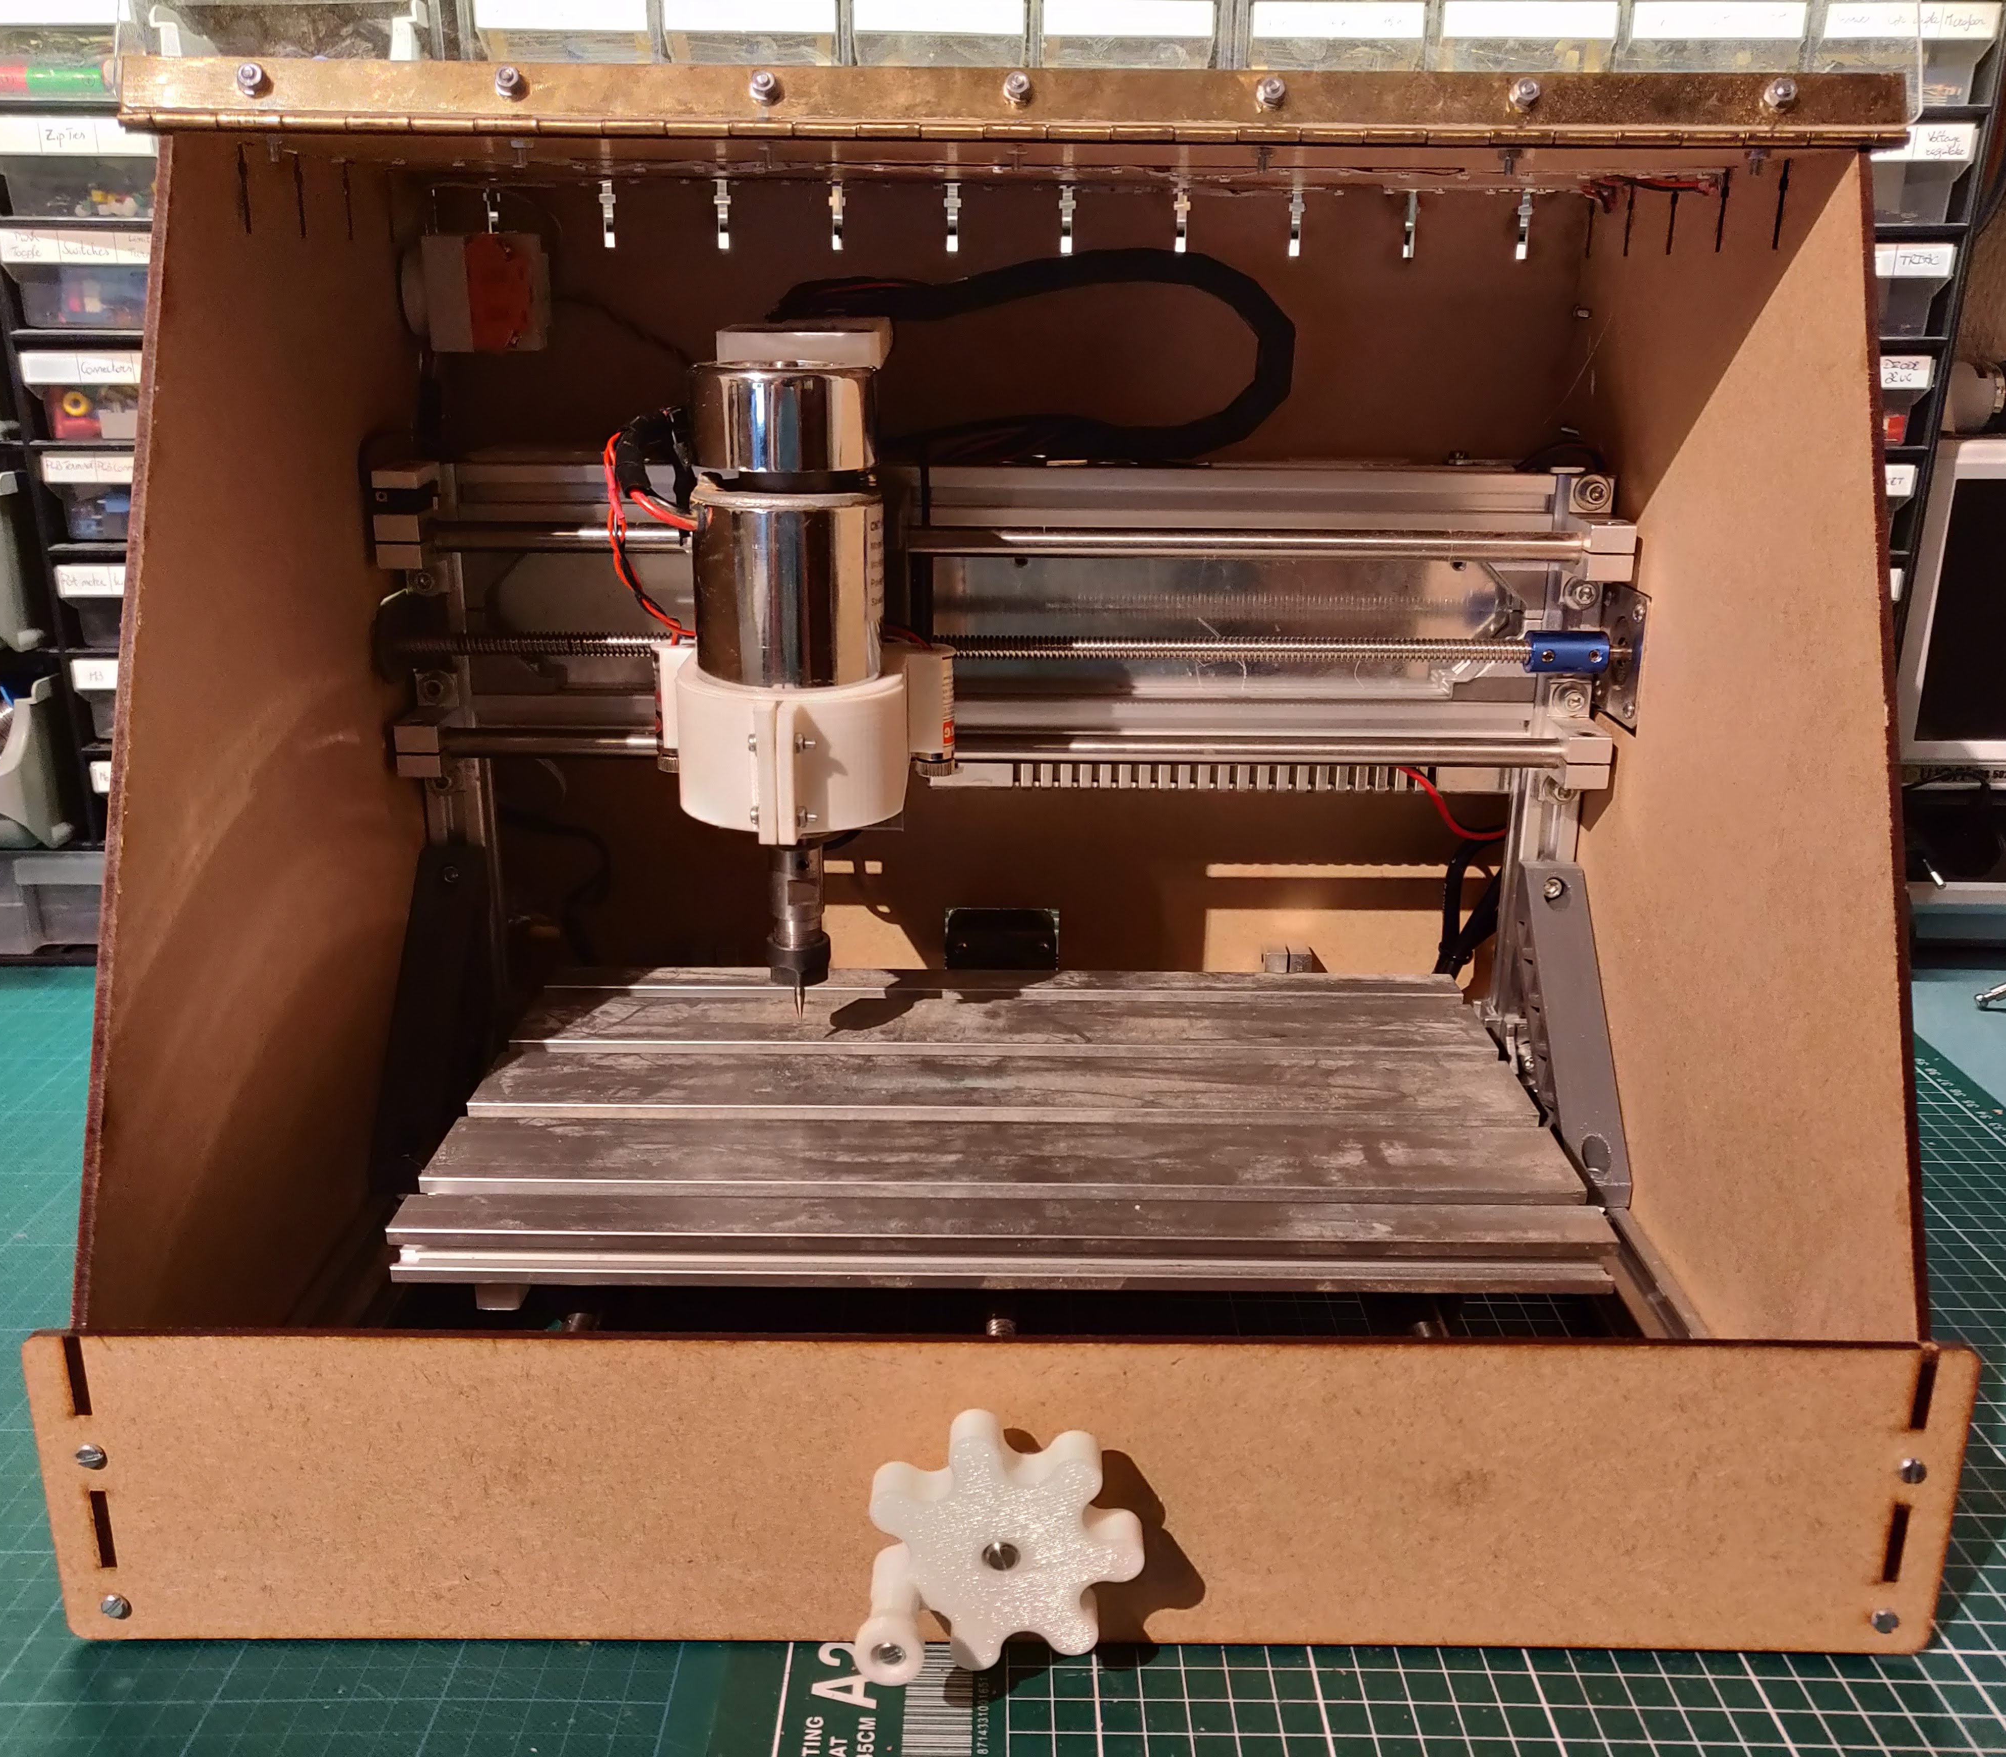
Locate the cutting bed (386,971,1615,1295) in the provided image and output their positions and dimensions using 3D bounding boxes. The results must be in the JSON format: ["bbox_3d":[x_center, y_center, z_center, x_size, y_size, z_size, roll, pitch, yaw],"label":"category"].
[{"bbox_3d":[0.000,0.066,0.497,0.300,0.015,0.180,0,18,1],"label":"cutting bed"}]

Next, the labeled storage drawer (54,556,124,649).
[{"bbox_3d":[-0.383,-0.143,0.820,0.074,0.040,0.140,0,18,0],"label":"labeled storage drawer"}]

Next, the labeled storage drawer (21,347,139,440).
[{"bbox_3d":[-0.389,-0.227,0.792,0.069,0.040,0.125,0,18,0],"label":"labeled storage drawer"}]

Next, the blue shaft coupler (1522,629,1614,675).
[{"bbox_3d":[0.186,-0.075,0.558,0.025,0.014,0.014,0,18,1],"label":"blue shaft coupler"}]

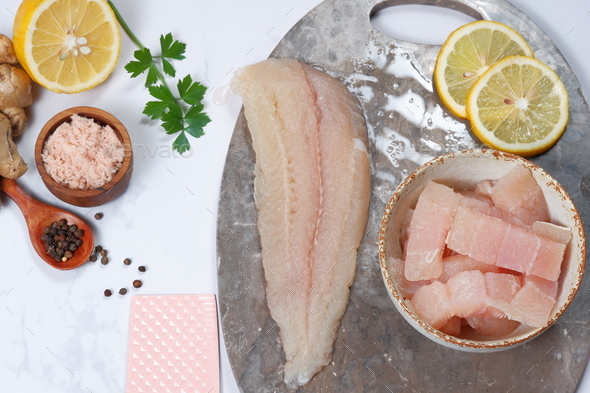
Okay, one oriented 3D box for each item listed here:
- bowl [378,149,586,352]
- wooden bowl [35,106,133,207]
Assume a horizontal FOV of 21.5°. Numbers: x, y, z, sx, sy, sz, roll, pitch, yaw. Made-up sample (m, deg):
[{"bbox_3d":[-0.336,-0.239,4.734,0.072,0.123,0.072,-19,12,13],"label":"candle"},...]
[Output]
[{"bbox_3d":[0.114,0.039,0.970,0.125,0.056,0.125,0,73,0],"label":"bowl"},{"bbox_3d":[-0.135,-0.024,1.008,0.062,0.035,0.062,0,73,0],"label":"wooden bowl"}]

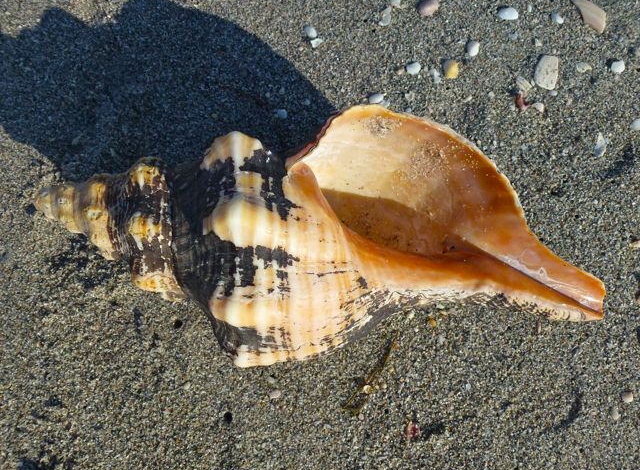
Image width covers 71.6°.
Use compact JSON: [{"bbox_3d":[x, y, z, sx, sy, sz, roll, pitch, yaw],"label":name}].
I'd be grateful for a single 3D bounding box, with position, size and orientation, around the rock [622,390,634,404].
[{"bbox_3d":[0.209,0.110,0.302,0.008,0.006,0.008,9,77,2],"label":"rock"}]

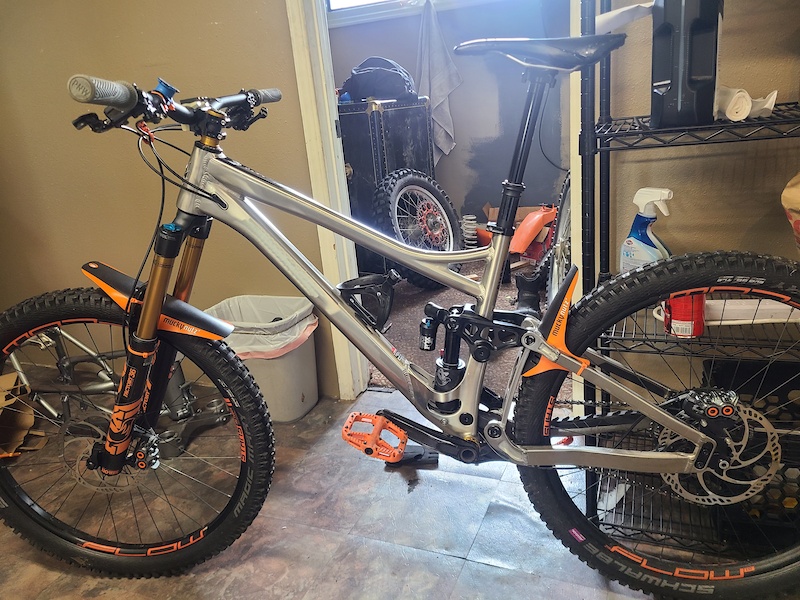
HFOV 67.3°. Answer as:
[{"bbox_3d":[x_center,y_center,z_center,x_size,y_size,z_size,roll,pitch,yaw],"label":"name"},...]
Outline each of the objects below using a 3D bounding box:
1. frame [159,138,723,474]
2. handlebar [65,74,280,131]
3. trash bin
[{"bbox_3d":[0.069,-0.003,1.122,0.980,0.645,0.170,-3,15,10],"label":"frame"},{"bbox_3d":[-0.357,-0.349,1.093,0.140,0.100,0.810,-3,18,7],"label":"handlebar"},{"bbox_3d":[-0.482,0.219,2.147,0.390,0.387,0.265,2,18,24],"label":"trash bin"}]

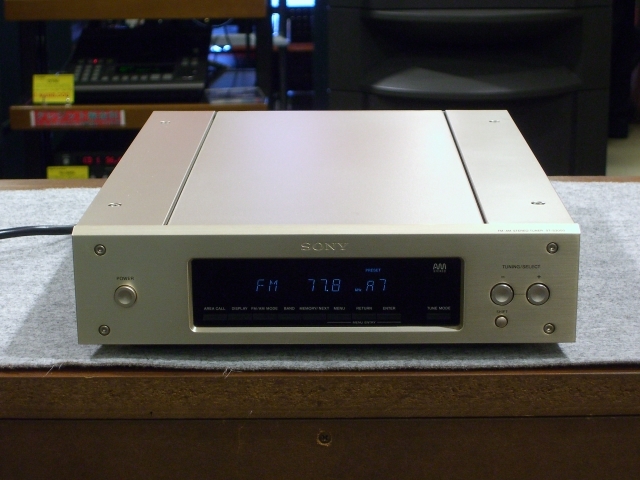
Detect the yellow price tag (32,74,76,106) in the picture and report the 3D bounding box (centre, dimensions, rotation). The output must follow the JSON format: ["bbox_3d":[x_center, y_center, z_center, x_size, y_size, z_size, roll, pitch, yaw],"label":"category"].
[{"bbox_3d":[-0.585,-0.331,3.250,0.091,0.065,0.004,0,15,1],"label":"yellow price tag"}]

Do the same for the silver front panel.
[{"bbox_3d":[0.003,0.025,0.831,0.280,0.066,0.016,0,15,1],"label":"silver front panel"}]

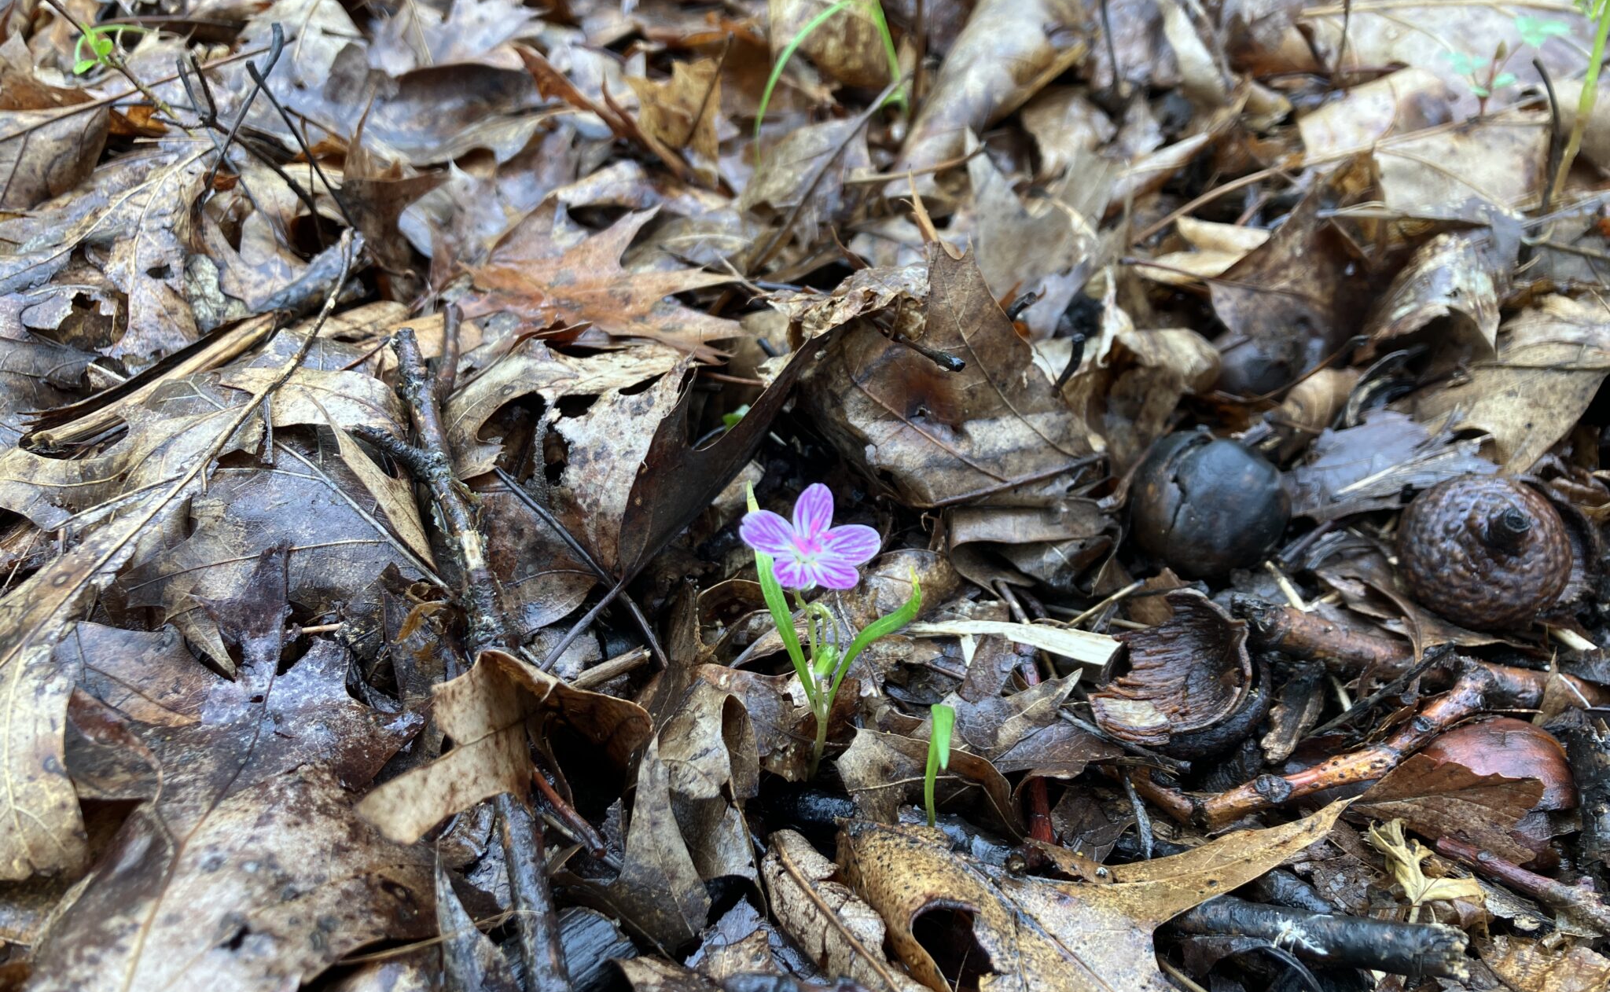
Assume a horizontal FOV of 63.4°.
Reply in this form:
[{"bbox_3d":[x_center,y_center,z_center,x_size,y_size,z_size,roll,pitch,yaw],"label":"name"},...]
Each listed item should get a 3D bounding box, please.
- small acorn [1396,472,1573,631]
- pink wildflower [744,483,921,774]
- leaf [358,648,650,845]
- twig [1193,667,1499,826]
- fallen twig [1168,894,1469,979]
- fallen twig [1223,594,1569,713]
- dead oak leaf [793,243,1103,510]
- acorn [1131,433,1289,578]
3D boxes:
[{"bbox_3d":[0.102,0.009,0.196,0.024,0.023,0.024,17,79,22],"label":"small acorn"},{"bbox_3d":[0.003,0.017,0.163,0.021,0.044,0.018,0,36,0],"label":"pink wildflower"},{"bbox_3d":[-0.038,0.032,0.164,0.035,0.018,0.022,0,36,0],"label":"leaf"},{"bbox_3d":[0.071,0.033,0.171,0.045,0.007,0.008,-19,39,-12],"label":"twig"},{"bbox_3d":[0.060,0.052,0.154,0.034,0.007,0.007,3,36,9],"label":"fallen twig"},{"bbox_3d":[0.085,0.023,0.186,0.047,0.007,0.007,11,37,9],"label":"fallen twig"},{"bbox_3d":[0.024,-0.019,0.218,0.048,0.030,0.037,0,36,0],"label":"dead oak leaf"},{"bbox_3d":[0.064,0.001,0.206,0.024,0.023,0.024,0,36,0],"label":"acorn"}]

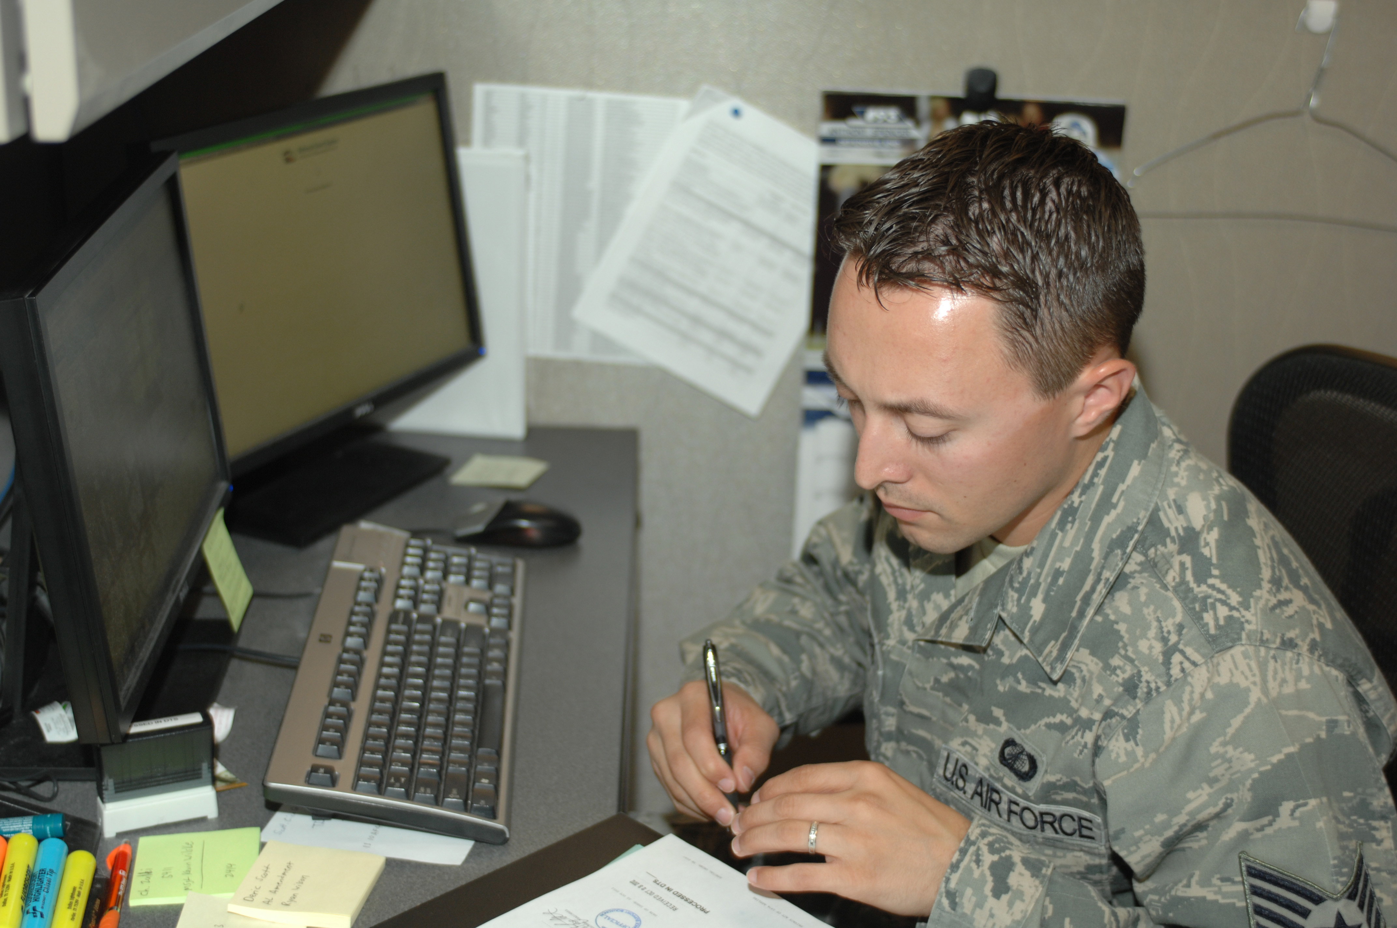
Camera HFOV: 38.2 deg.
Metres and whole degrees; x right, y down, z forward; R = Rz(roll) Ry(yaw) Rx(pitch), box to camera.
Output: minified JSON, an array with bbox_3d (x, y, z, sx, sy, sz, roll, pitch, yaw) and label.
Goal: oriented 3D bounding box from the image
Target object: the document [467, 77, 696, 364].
[{"bbox_3d":[-0.126,-0.240,2.062,0.216,0.279,0.005,4,20,-2],"label":"document"}]

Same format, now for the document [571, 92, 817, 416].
[{"bbox_3d":[0.034,-0.215,2.069,0.216,0.279,0.008,28,17,-10],"label":"document"}]

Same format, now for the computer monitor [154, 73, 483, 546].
[{"bbox_3d":[-0.362,-0.153,1.877,0.170,0.375,0.444,11,21,22],"label":"computer monitor"}]

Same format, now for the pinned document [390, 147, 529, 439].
[{"bbox_3d":[-0.295,-0.174,2.063,0.240,0.292,0.030,3,20,2],"label":"pinned document"}]

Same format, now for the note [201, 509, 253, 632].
[{"bbox_3d":[-0.373,0.084,1.603,0.006,0.076,0.076,-14,22,4],"label":"note"}]

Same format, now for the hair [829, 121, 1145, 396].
[{"bbox_3d":[0.173,-0.119,1.180,0.195,0.167,0.160,-28,30,-18],"label":"hair"}]

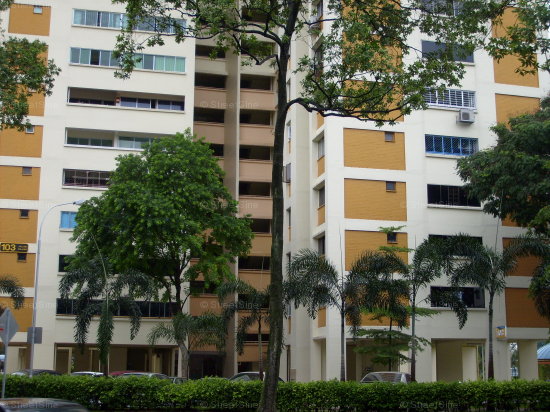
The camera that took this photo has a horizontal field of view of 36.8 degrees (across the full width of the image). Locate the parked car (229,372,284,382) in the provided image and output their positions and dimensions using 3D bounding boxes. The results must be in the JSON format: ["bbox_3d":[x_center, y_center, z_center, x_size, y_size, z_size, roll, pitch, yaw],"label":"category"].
[{"bbox_3d":[-0.800,7.937,35.431,4.350,1.470,1.720,-3,-12,18],"label":"parked car"}]

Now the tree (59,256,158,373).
[{"bbox_3d":[-6.310,4.614,30.479,3.300,5.990,3.300,0,-11,0],"label":"tree"}]

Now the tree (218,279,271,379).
[{"bbox_3d":[-0.813,4.898,29.409,2.500,5.080,2.500,0,-11,0],"label":"tree"}]

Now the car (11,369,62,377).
[{"bbox_3d":[-11.278,8.604,39.060,4.350,1.470,1.720,-3,-12,18],"label":"car"}]

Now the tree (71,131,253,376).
[{"bbox_3d":[-5.694,2.854,41.741,8.800,13.850,8.500,0,-11,0],"label":"tree"}]

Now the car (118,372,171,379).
[{"bbox_3d":[-5.886,8.242,37.098,4.350,1.470,1.720,-3,-12,18],"label":"car"}]

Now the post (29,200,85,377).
[{"bbox_3d":[-8.173,3.703,30.863,1.710,7.910,0.300,0,-11,0],"label":"post"}]

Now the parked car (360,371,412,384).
[{"bbox_3d":[4.643,7.615,33.666,4.350,1.470,1.720,-3,-12,18],"label":"parked car"}]

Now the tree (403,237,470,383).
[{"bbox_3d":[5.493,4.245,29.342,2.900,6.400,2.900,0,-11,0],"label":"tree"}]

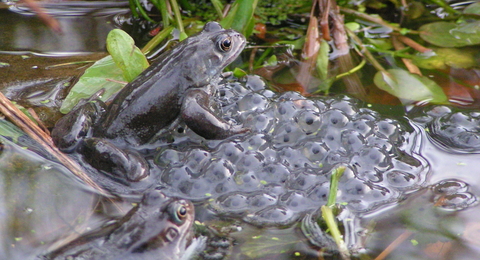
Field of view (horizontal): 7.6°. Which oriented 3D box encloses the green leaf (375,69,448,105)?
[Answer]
[{"bbox_3d":[0.080,-0.020,1.644,0.041,0.005,0.024,21,37,31],"label":"green leaf"}]

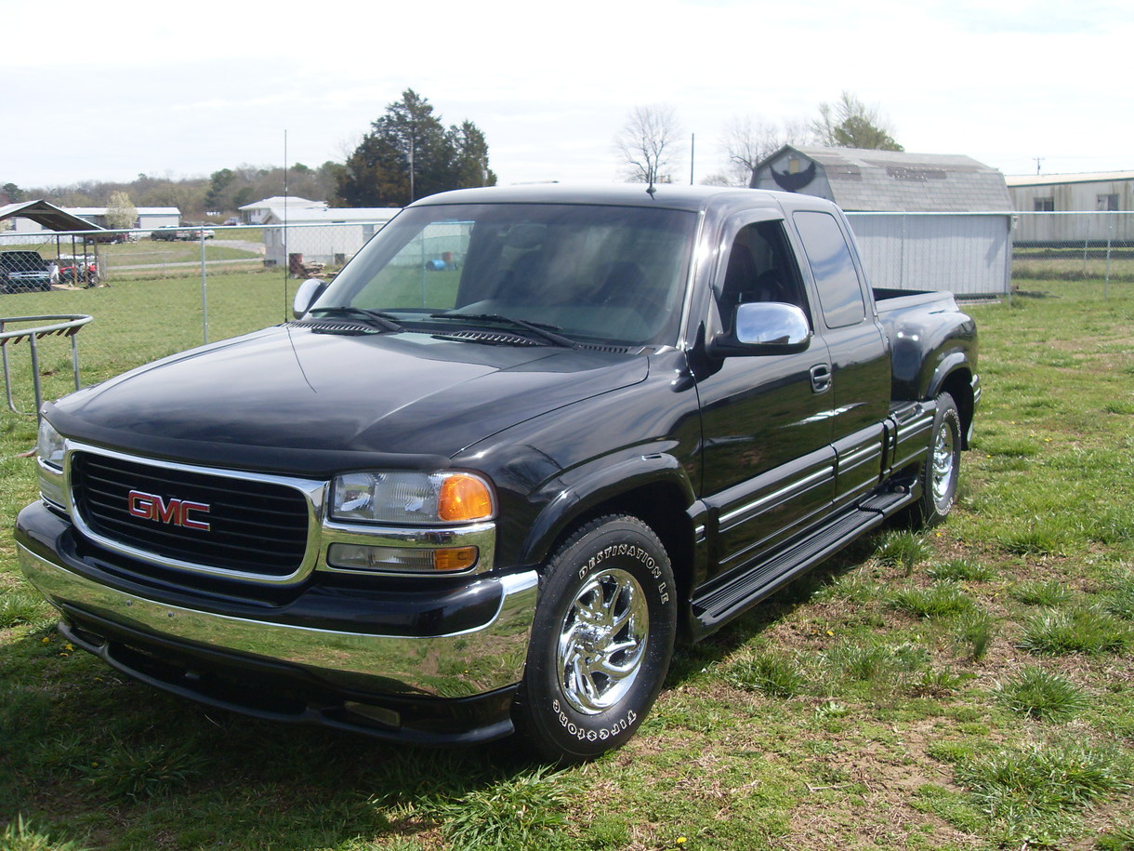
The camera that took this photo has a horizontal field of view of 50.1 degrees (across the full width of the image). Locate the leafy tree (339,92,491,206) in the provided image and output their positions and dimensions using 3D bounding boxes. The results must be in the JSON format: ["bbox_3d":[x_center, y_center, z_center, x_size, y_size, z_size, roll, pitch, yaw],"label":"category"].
[{"bbox_3d":[-11.535,-19.402,92.000,12.000,12.300,10.500,0,9,0],"label":"leafy tree"}]

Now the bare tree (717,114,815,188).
[{"bbox_3d":[14.666,-18.704,90.000,7.178,8.558,6.819,1,9,0],"label":"bare tree"}]

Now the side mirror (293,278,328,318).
[{"bbox_3d":[-1.039,-0.531,5.039,0.260,0.180,0.130,7,11,31],"label":"side mirror"}]

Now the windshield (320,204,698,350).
[{"bbox_3d":[-0.271,-0.569,4.543,1.660,0.160,0.800,7,52,32],"label":"windshield"}]

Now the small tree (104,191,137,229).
[{"bbox_3d":[-40.449,-19.317,110.000,3.037,3.712,2.885,1,9,0],"label":"small tree"}]

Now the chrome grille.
[{"bbox_3d":[-1.086,0.237,3.393,1.030,0.300,0.110,7,11,32],"label":"chrome grille"}]

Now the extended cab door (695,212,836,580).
[{"bbox_3d":[0.682,-0.180,4.507,0.270,1.300,1.220,7,11,32],"label":"extended cab door"}]

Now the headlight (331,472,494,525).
[{"bbox_3d":[-0.373,0.175,2.983,0.395,0.135,0.170,4,10,19],"label":"headlight"}]

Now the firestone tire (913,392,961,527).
[{"bbox_3d":[1.988,0.180,6.793,0.260,0.770,0.770,7,11,32],"label":"firestone tire"}]

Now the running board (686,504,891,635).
[{"bbox_3d":[0.895,0.549,4.885,0.200,0.110,1.820,7,11,32],"label":"running board"}]

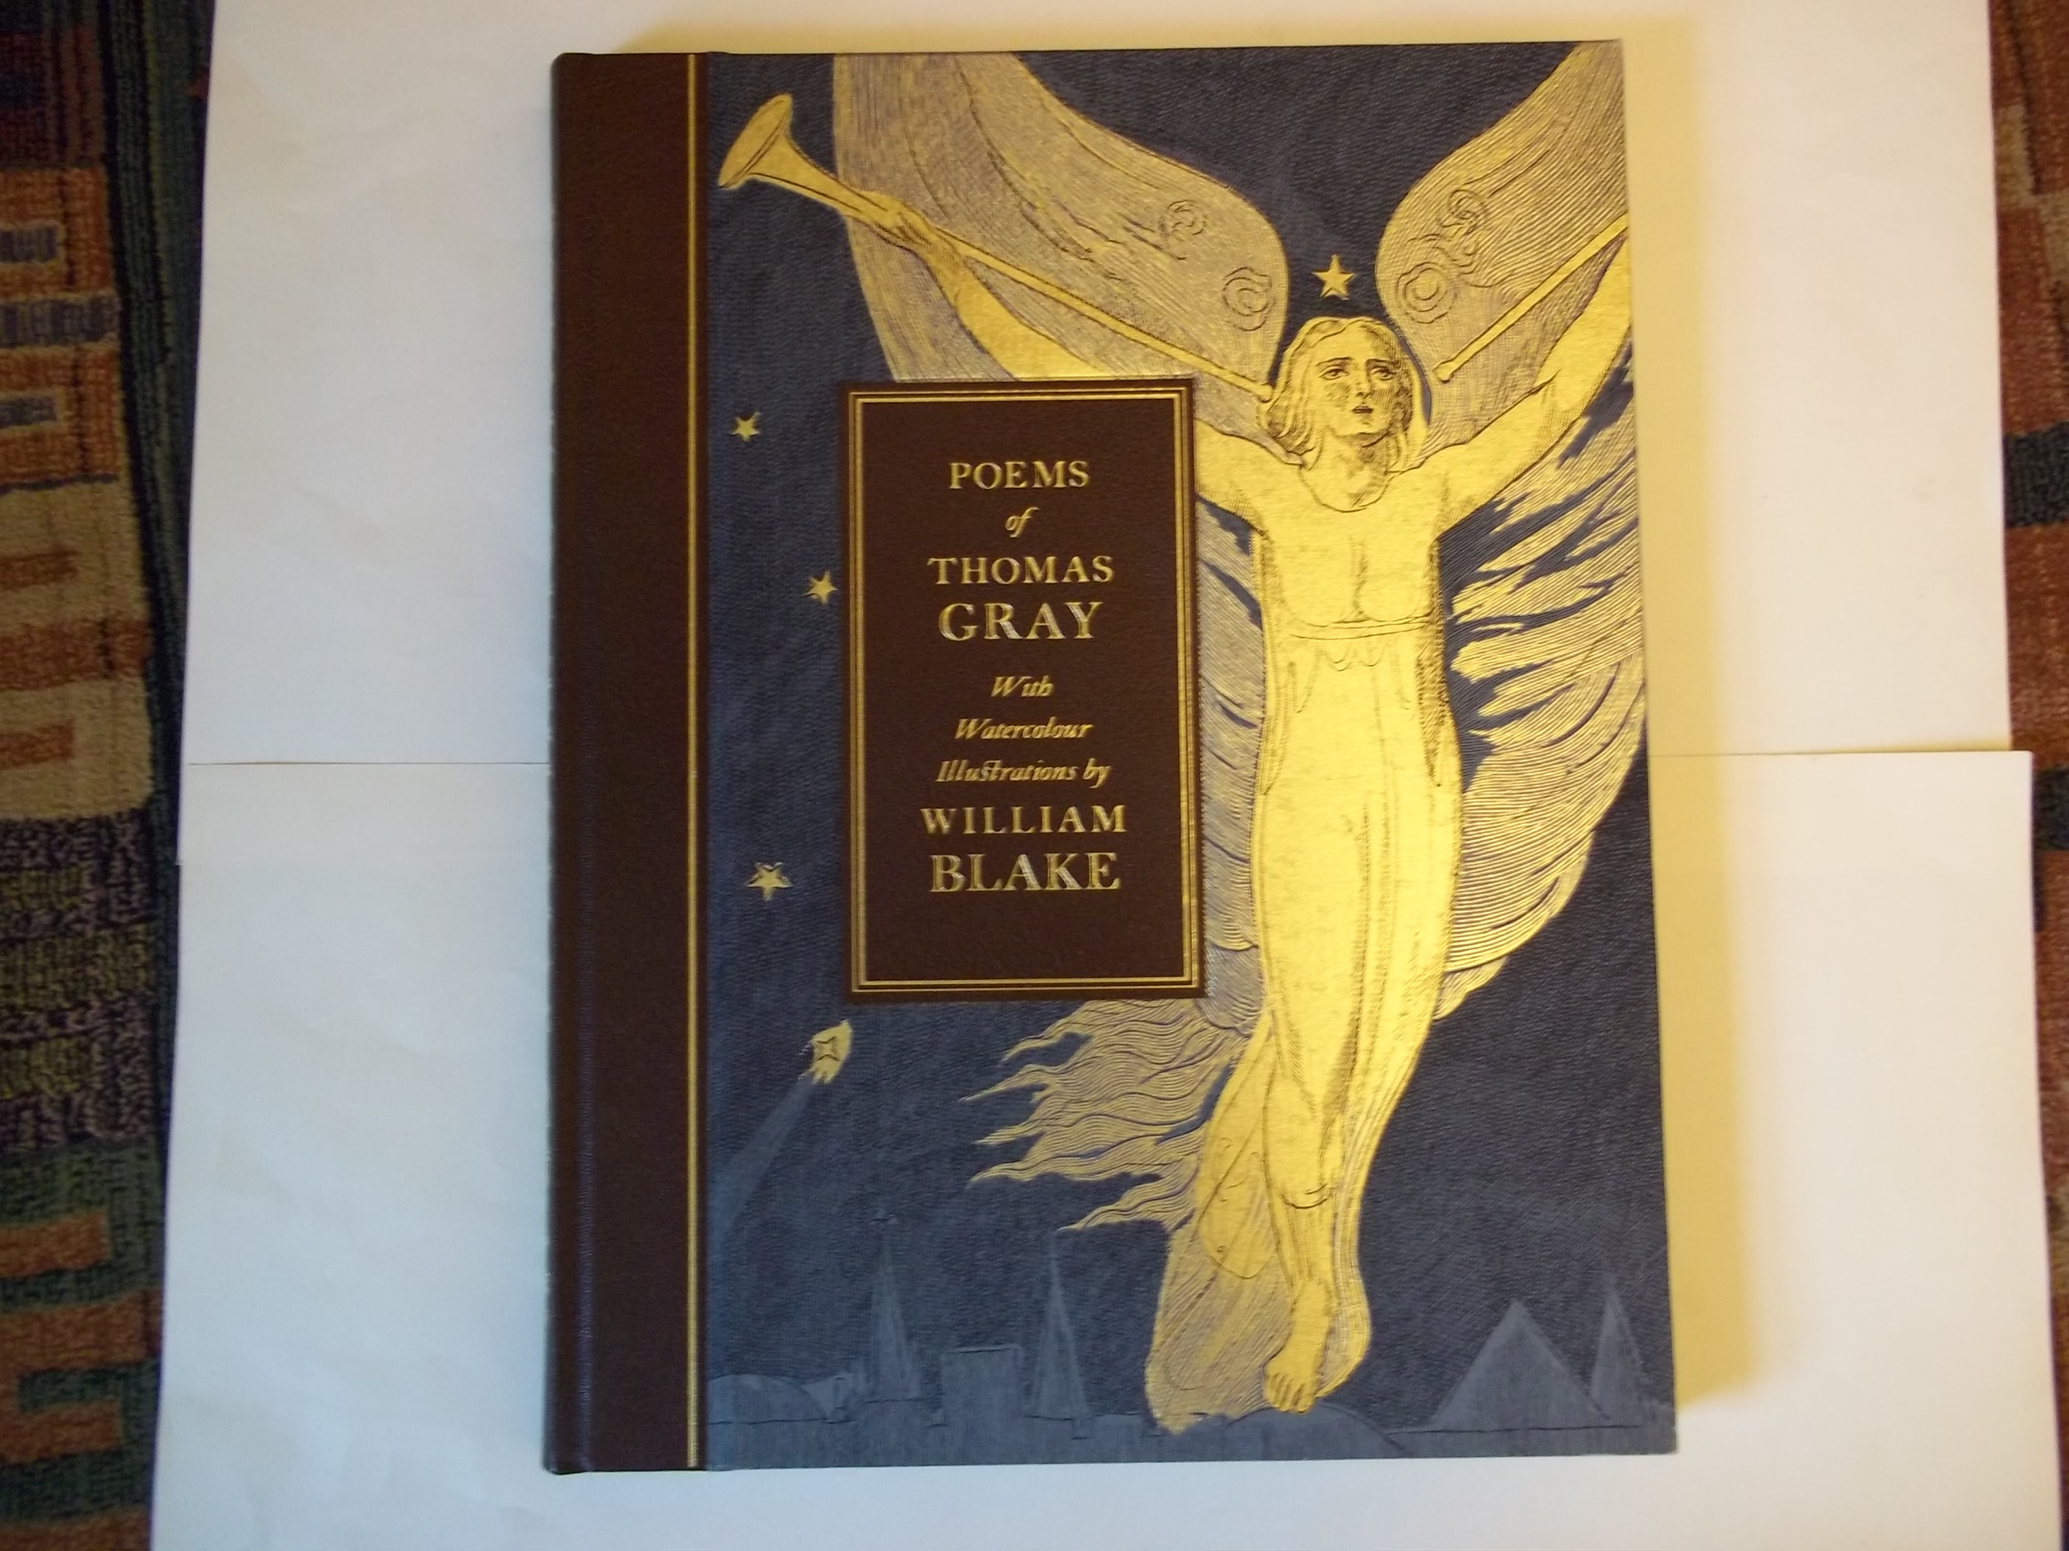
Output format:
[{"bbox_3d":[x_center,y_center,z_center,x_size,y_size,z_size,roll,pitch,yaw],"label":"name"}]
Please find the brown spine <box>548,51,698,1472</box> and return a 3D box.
[{"bbox_3d":[-0.089,-0.006,0.480,0.034,0.027,0.309,-1,85,0],"label":"brown spine"}]

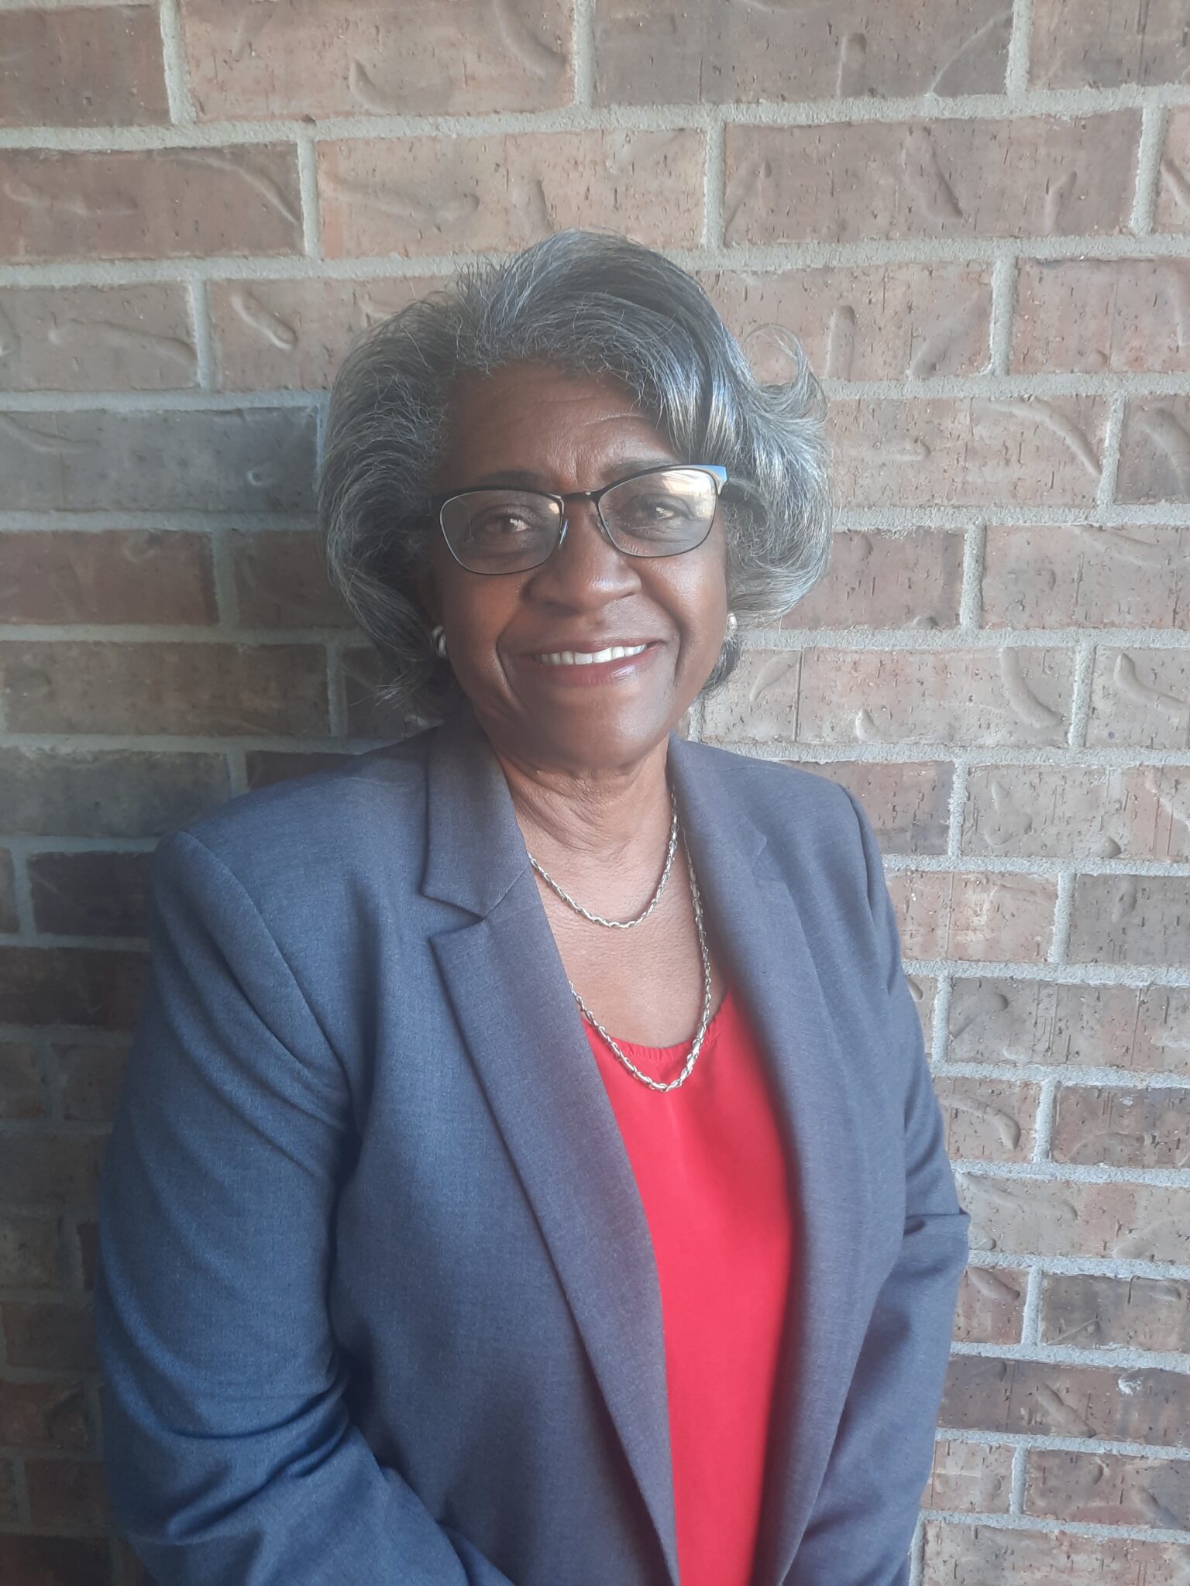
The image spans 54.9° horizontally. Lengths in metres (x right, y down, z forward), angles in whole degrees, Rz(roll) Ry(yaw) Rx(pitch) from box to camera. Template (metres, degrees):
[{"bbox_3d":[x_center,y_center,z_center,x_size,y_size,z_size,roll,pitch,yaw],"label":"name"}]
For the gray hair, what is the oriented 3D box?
[{"bbox_3d":[-0.011,-0.165,0.627,0.272,0.258,0.235,-6,11,-3],"label":"gray hair"}]

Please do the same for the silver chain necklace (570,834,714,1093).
[{"bbox_3d":[0.008,0.063,0.693,0.135,0.187,0.145,-5,15,-19],"label":"silver chain necklace"}]

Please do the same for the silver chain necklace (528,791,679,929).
[{"bbox_3d":[-0.006,0.016,0.694,0.128,0.095,0.127,-5,15,-19],"label":"silver chain necklace"}]

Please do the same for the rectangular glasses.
[{"bbox_3d":[-0.012,-0.134,0.579,0.136,0.044,0.142,-7,10,-3],"label":"rectangular glasses"}]

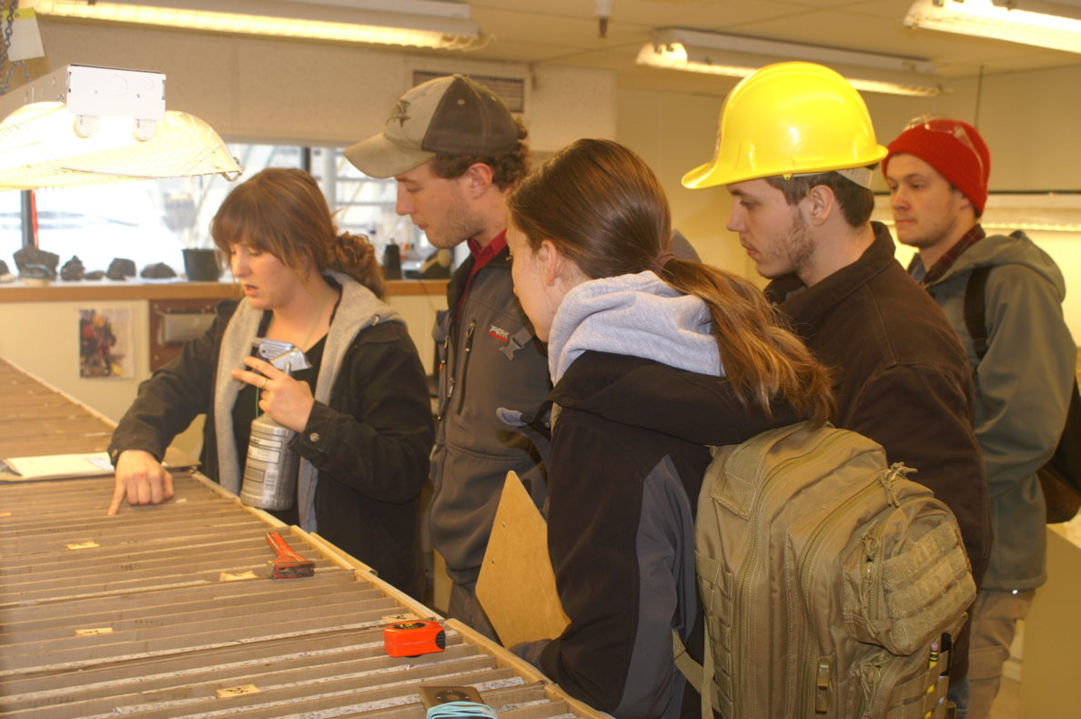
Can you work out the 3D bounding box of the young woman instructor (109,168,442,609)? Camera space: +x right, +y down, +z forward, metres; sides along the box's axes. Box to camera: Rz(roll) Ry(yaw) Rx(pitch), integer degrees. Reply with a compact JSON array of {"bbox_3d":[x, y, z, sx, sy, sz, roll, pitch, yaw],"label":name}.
[{"bbox_3d":[-0.490,0.462,2.325,0.560,1.620,0.480,5,7,40],"label":"young woman instructor"}]

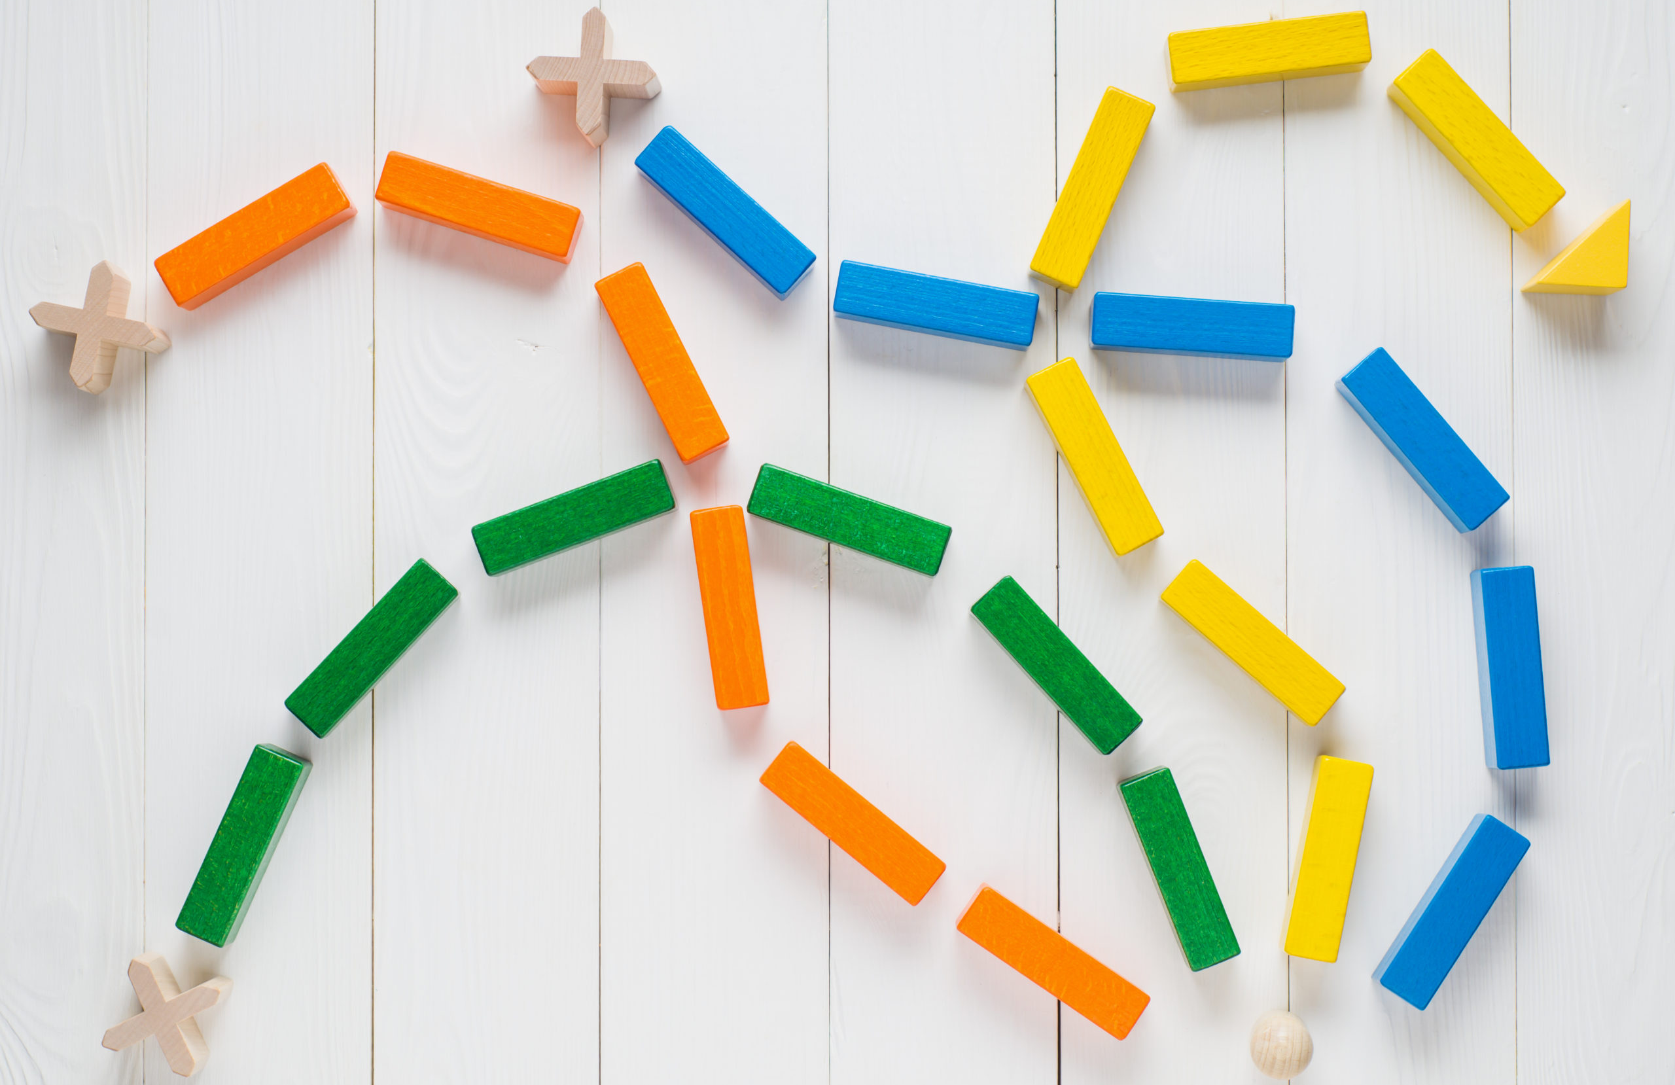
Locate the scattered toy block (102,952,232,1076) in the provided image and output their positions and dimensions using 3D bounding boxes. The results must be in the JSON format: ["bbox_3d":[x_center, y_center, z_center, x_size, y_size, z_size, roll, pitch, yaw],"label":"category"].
[{"bbox_3d":[-0.249,0.176,1.300,0.035,0.030,0.033,20,89,1],"label":"scattered toy block"}]

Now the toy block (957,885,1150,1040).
[{"bbox_3d":[0.080,0.156,1.302,0.075,0.021,0.020,34,89,1],"label":"toy block"}]

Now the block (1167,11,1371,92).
[{"bbox_3d":[0.162,-0.185,1.318,0.075,0.021,0.020,-6,88,0],"label":"block"}]

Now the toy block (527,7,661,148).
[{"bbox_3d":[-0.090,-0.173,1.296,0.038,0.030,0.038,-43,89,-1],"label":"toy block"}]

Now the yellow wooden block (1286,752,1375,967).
[{"bbox_3d":[0.183,0.118,1.307,0.020,0.021,0.075,11,88,0],"label":"yellow wooden block"}]

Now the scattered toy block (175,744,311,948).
[{"bbox_3d":[-0.220,0.112,1.293,0.020,0.020,0.075,24,89,1],"label":"scattered toy block"}]

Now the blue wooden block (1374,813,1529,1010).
[{"bbox_3d":[0.229,0.137,1.301,0.020,0.021,0.075,33,89,1],"label":"blue wooden block"}]

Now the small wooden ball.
[{"bbox_3d":[0.166,0.187,1.302,0.024,0.026,0.025,0,88,0],"label":"small wooden ball"}]

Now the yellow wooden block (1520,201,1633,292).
[{"bbox_3d":[0.277,-0.111,1.311,0.033,0.030,0.033,3,88,0],"label":"yellow wooden block"}]

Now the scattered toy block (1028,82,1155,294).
[{"bbox_3d":[0.096,-0.133,1.315,0.020,0.021,0.075,23,88,1],"label":"scattered toy block"}]

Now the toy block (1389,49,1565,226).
[{"bbox_3d":[0.241,-0.151,1.317,0.020,0.021,0.075,-43,89,-2],"label":"toy block"}]

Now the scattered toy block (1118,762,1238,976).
[{"bbox_3d":[0.127,0.121,1.302,0.020,0.021,0.075,-21,88,0],"label":"scattered toy block"}]

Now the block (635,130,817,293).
[{"bbox_3d":[-0.042,-0.123,1.299,0.075,0.020,0.020,42,89,1],"label":"block"}]

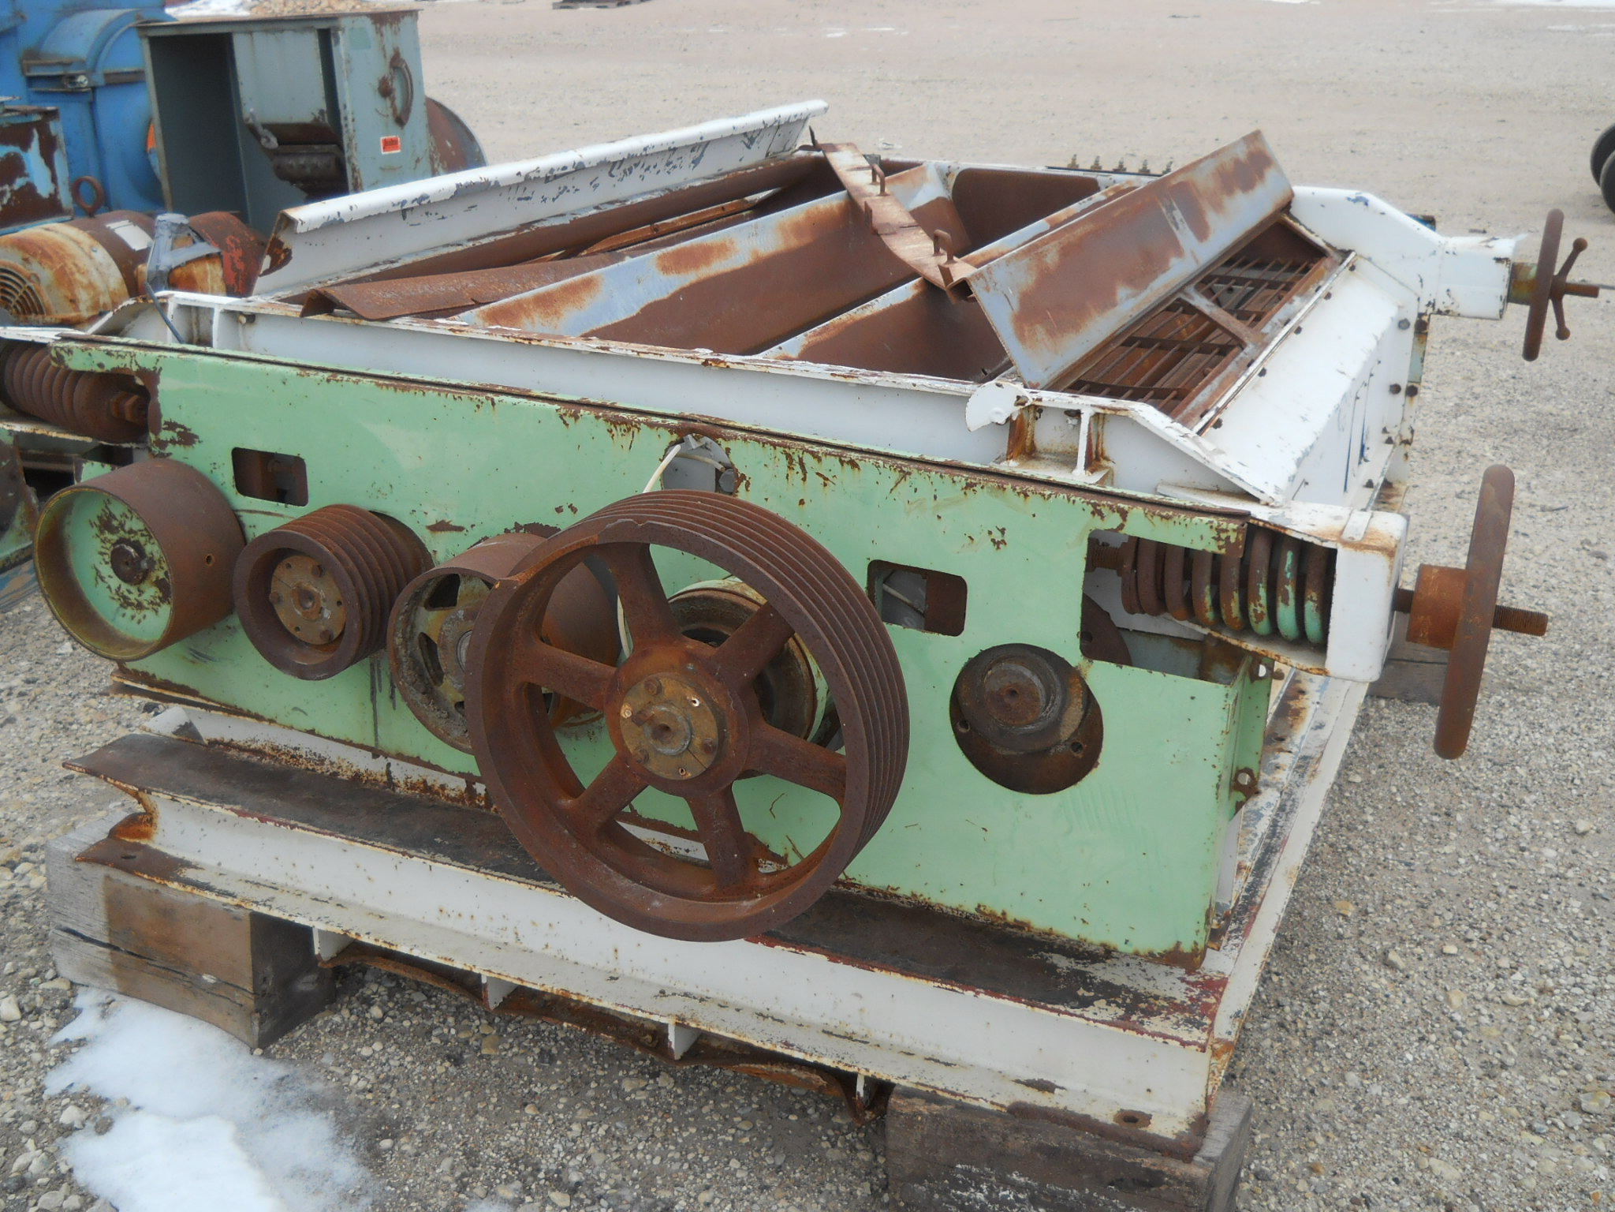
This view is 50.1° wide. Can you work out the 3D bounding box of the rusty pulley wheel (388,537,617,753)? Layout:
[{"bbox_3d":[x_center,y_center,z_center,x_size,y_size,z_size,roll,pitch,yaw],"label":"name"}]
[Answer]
[{"bbox_3d":[-0.395,0.055,2.246,0.271,0.271,0.131,11,25,23],"label":"rusty pulley wheel"}]

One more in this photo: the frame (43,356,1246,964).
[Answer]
[{"bbox_3d":[-0.282,-0.019,2.364,1.751,0.552,0.165,11,25,23],"label":"frame"}]

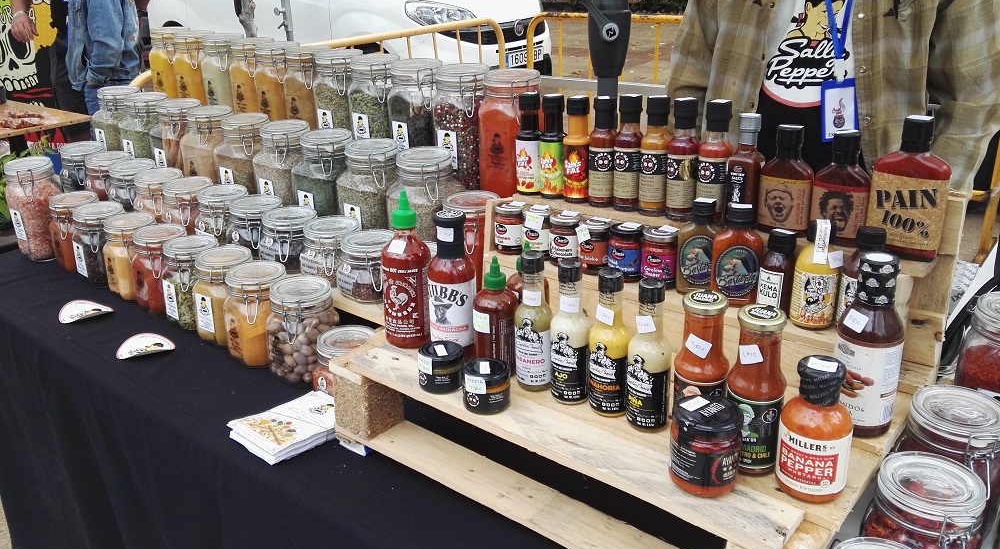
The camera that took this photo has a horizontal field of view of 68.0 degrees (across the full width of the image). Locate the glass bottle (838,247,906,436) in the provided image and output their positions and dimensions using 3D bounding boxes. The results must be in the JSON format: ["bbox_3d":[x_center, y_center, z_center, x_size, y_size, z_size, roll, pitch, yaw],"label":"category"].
[{"bbox_3d":[0.390,0.071,0.782,0.062,0.195,0.062,15,25,38],"label":"glass bottle"}]

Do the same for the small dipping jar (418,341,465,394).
[{"bbox_3d":[-0.074,0.117,0.935,0.057,0.046,0.057,0,19,0],"label":"small dipping jar"}]

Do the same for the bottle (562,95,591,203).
[{"bbox_3d":[0.126,-0.205,1.218,0.043,0.171,0.043,-1,17,0],"label":"bottle"}]

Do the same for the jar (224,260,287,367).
[{"bbox_3d":[-0.428,0.073,1.317,0.108,0.163,0.108,15,25,38],"label":"jar"}]

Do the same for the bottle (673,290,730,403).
[{"bbox_3d":[0.205,0.098,0.749,0.056,0.170,0.056,15,25,38],"label":"bottle"}]

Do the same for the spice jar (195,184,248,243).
[{"bbox_3d":[-0.567,-0.128,1.536,0.106,0.099,0.113,-2,19,1],"label":"spice jar"}]

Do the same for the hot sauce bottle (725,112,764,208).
[{"bbox_3d":[0.333,-0.136,1.006,0.038,0.163,0.038,14,22,39],"label":"hot sauce bottle"}]

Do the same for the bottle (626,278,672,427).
[{"bbox_3d":[0.168,0.089,0.824,0.047,0.170,0.047,0,19,0],"label":"bottle"}]

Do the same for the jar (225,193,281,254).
[{"bbox_3d":[-0.470,-0.095,1.436,0.106,0.099,0.113,-2,19,1],"label":"jar"}]

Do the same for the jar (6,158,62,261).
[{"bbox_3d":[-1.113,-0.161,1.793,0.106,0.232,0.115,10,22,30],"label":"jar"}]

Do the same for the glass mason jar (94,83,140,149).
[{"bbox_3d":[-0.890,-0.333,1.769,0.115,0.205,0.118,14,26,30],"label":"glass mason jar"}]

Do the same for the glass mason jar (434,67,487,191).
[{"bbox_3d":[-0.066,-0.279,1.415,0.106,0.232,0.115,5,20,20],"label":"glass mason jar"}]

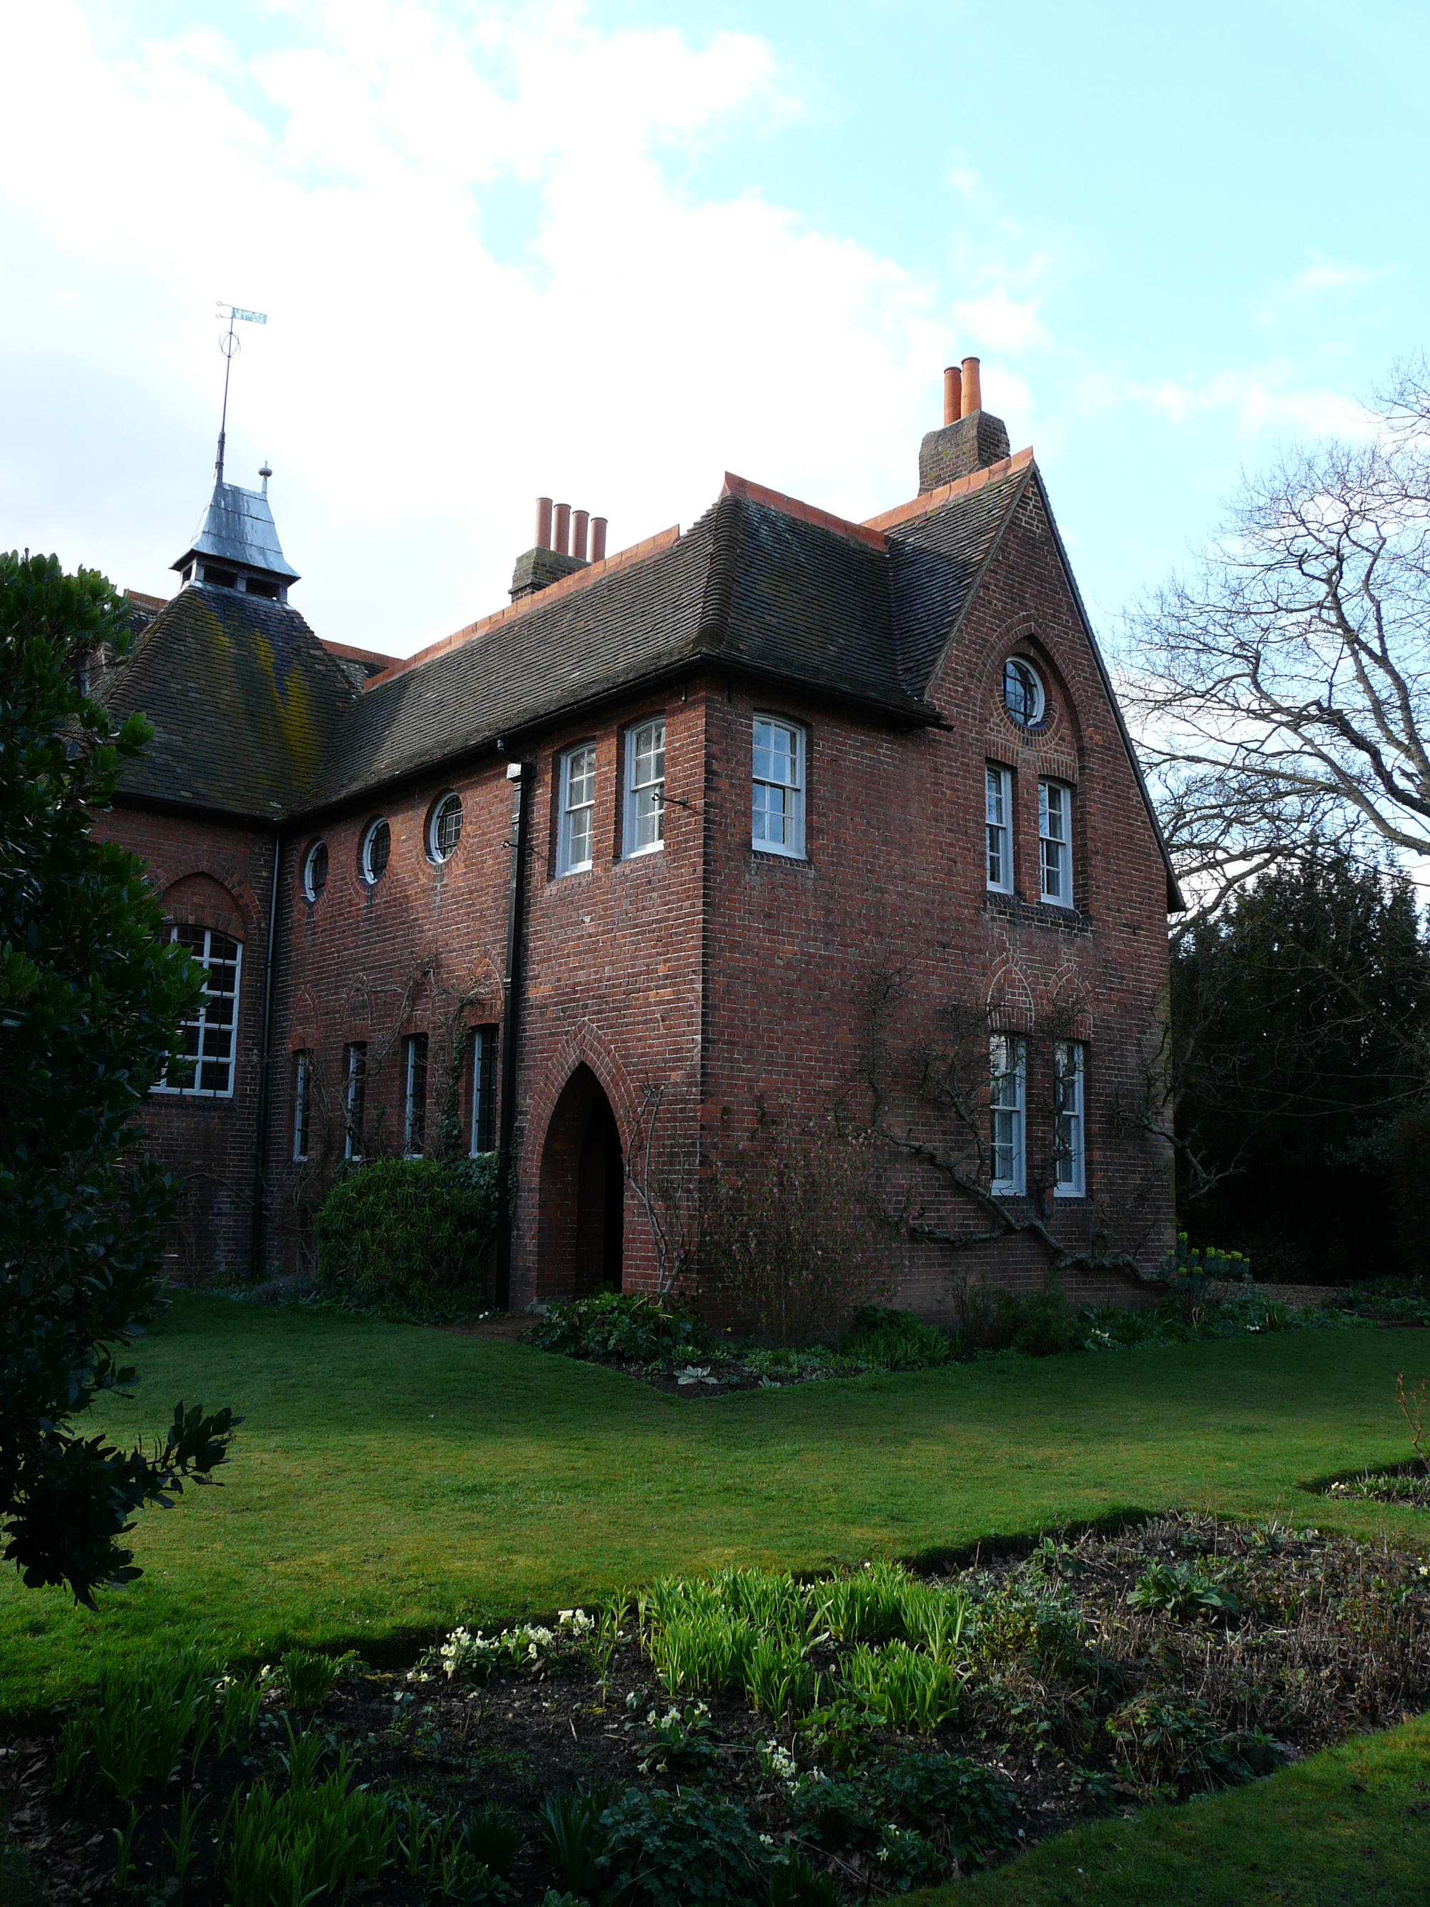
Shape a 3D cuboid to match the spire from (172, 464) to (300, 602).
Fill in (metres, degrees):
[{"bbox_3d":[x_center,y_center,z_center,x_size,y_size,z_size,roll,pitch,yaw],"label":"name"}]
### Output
[{"bbox_3d":[-7.262,-6.465,23.502,1.640,2.250,0.970,8,-12,-39],"label":"spire"}]

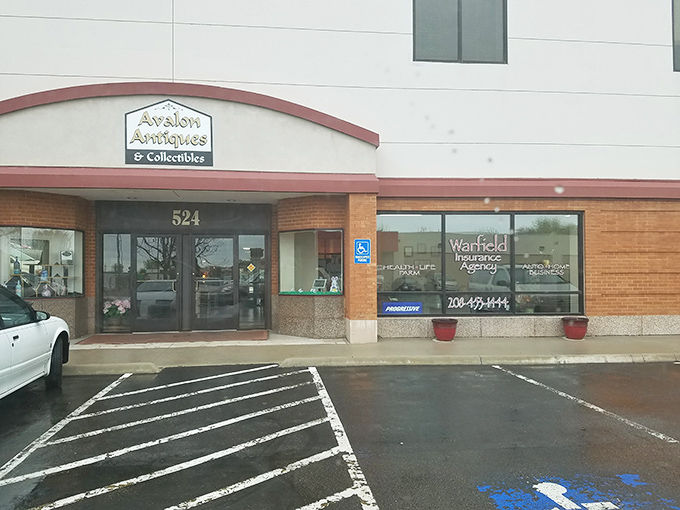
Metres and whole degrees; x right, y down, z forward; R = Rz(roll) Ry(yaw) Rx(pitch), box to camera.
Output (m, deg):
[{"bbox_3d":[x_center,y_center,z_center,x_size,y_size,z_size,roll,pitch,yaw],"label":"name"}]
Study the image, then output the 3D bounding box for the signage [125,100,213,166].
[{"bbox_3d":[-3.034,-2.181,9.094,1.508,1.173,0.060,0,-1,-5],"label":"signage"}]

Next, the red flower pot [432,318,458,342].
[{"bbox_3d":[2.009,1.412,9.722,0.490,0.400,0.490,0,-1,0],"label":"red flower pot"}]

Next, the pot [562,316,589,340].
[{"bbox_3d":[4.565,1.416,9.882,0.490,0.400,0.490,0,-1,0],"label":"pot"}]

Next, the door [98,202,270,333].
[{"bbox_3d":[-3.252,0.251,10.785,3.550,2.716,0.150,0,-1,-7],"label":"door"}]

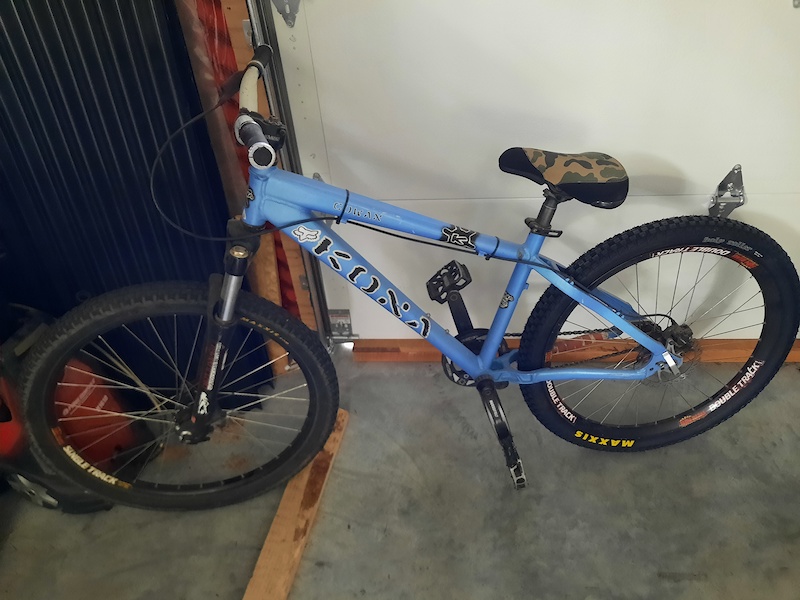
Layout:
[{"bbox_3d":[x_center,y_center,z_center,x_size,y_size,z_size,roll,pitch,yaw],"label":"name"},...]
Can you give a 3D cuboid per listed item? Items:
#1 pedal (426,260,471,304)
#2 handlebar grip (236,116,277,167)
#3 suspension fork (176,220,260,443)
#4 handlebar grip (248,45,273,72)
[{"bbox_3d":[0.116,-0.042,1.366,0.095,0.029,0.084,-35,29,15],"label":"pedal"},{"bbox_3d":[-0.191,-0.207,0.763,0.036,0.036,0.136,-16,33,-13],"label":"handlebar grip"},{"bbox_3d":[-0.387,0.074,1.218,0.084,0.490,0.180,10,30,-20],"label":"suspension fork"},{"bbox_3d":[-0.289,-0.494,1.192,0.034,0.034,0.130,-5,38,1],"label":"handlebar grip"}]

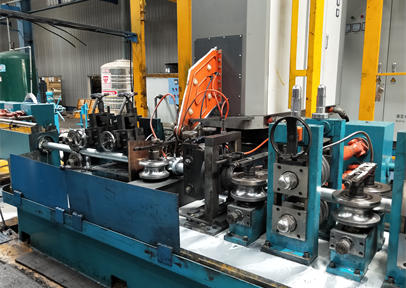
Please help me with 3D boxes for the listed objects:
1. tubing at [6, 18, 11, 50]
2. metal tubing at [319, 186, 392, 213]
[{"bbox_3d":[-5.684,-3.205,8.589,0.045,0.888,0.045,6,11,35],"label":"tubing"},{"bbox_3d":[0.940,0.345,1.843,0.435,0.077,0.077,6,11,35],"label":"metal tubing"}]

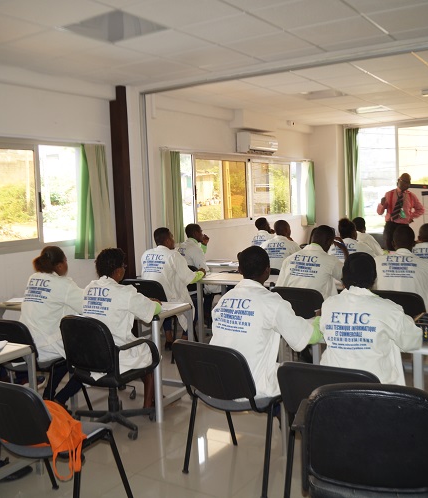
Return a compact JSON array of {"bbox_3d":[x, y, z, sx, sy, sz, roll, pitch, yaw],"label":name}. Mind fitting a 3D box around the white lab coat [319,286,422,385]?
[{"bbox_3d":[0.785,0.510,2.849,0.520,0.670,0.480,2,7,34],"label":"white lab coat"}]

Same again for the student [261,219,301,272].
[{"bbox_3d":[0.838,0.319,6.392,0.520,1.270,0.780,2,7,34],"label":"student"}]

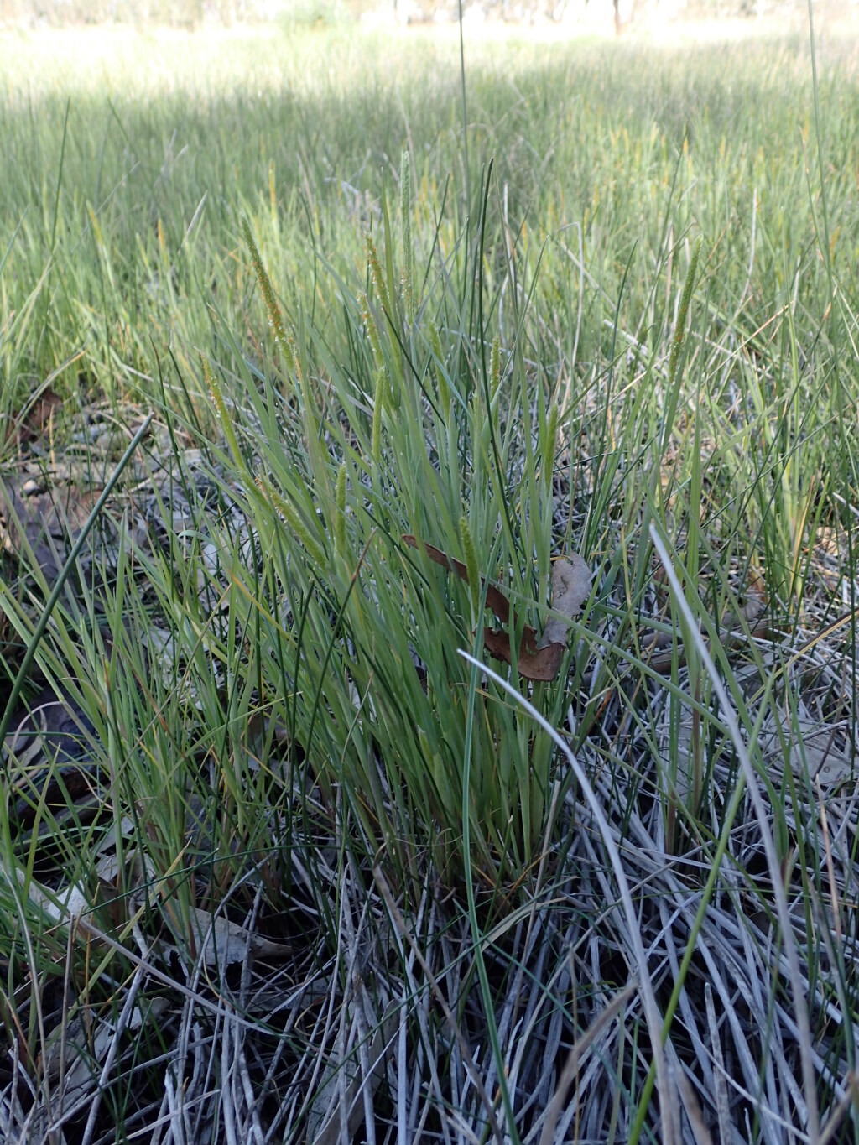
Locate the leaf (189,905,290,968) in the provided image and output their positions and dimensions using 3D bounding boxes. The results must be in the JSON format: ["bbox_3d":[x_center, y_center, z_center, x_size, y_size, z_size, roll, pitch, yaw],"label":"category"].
[{"bbox_3d":[-0.104,0.195,0.530,0.063,0.015,0.034,6,30,11],"label":"leaf"}]

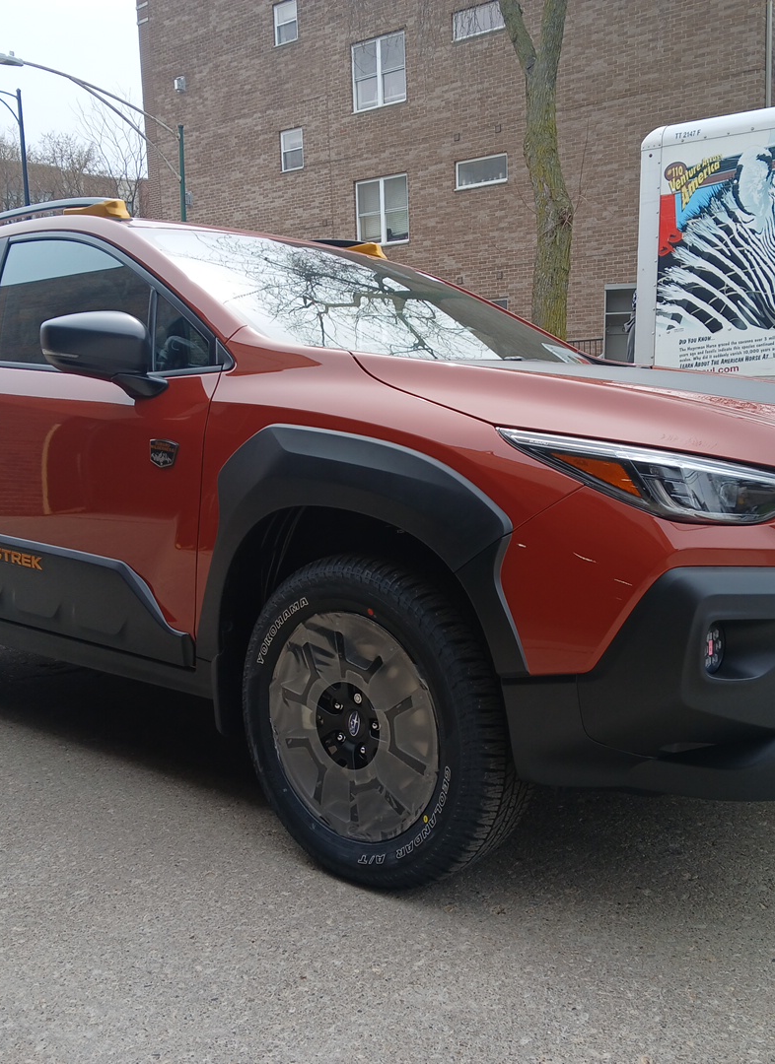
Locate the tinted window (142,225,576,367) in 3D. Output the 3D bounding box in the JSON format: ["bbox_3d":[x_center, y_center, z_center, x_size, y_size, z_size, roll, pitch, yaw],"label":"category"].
[{"bbox_3d":[-0.002,-0.651,3.172,0.900,0.120,1.380,40,29,30],"label":"tinted window"}]

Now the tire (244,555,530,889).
[{"bbox_3d":[-0.006,0.388,2.271,0.700,0.700,0.235,5,9,39],"label":"tire"}]

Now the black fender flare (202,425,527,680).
[{"bbox_3d":[-0.076,0.058,2.191,0.920,0.550,0.120,5,9,40],"label":"black fender flare"}]

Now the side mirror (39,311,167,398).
[{"bbox_3d":[-0.678,-0.426,2.569,0.210,0.200,0.250,5,9,40],"label":"side mirror"}]

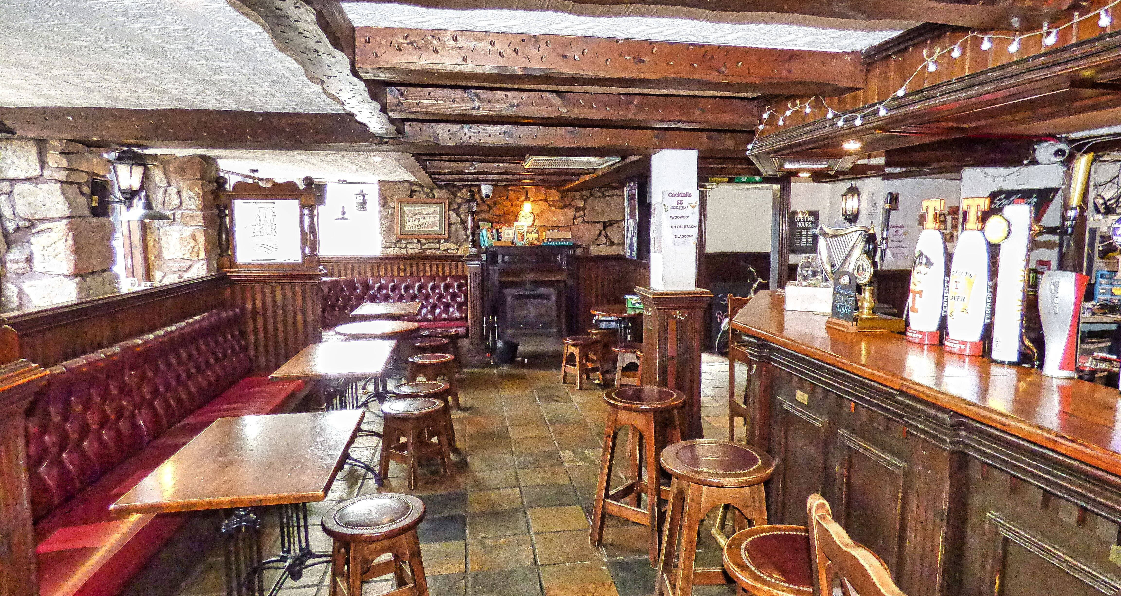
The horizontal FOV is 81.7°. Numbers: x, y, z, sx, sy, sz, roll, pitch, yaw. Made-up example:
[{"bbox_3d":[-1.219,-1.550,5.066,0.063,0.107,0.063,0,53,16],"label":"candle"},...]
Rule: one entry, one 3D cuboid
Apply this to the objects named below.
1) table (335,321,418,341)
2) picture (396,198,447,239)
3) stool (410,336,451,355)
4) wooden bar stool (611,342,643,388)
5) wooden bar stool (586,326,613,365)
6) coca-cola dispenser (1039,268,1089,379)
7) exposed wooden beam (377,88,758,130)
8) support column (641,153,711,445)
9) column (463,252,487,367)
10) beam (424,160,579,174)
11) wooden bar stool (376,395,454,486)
[{"bbox_3d":[-1.453,0.609,5.228,0.655,0.750,0.655,-1,6,-8],"label":"table"},{"bbox_3d":[-1.606,-0.920,7.515,0.600,0.461,0.035,-1,6,-8],"label":"picture"},{"bbox_3d":[-1.262,0.643,6.283,0.380,0.455,0.380,6,8,43],"label":"stool"},{"bbox_3d":[0.657,0.663,5.852,0.380,0.462,0.380,-1,6,-8],"label":"wooden bar stool"},{"bbox_3d":[0.494,0.582,7.112,0.410,0.451,0.410,-1,6,-8],"label":"wooden bar stool"},{"bbox_3d":[1.592,0.079,2.047,0.145,0.327,0.145,-3,7,-28],"label":"coca-cola dispenser"},{"bbox_3d":[0.105,-0.931,3.175,1.853,0.140,0.182,-2,6,-13],"label":"exposed wooden beam"},{"bbox_3d":[0.712,0.092,4.135,0.400,1.997,0.400,-1,6,-8],"label":"support column"},{"bbox_3d":[-0.951,0.122,7.303,0.250,1.265,0.250,-1,6,-8],"label":"column"},{"bbox_3d":[-0.434,-1.127,5.507,1.389,0.134,0.169,-1,6,-8],"label":"beam"},{"bbox_3d":[-0.892,0.881,3.978,0.385,0.462,0.385,-1,6,-8],"label":"wooden bar stool"}]

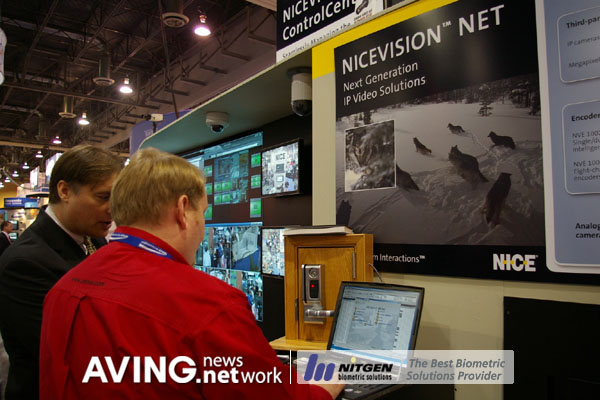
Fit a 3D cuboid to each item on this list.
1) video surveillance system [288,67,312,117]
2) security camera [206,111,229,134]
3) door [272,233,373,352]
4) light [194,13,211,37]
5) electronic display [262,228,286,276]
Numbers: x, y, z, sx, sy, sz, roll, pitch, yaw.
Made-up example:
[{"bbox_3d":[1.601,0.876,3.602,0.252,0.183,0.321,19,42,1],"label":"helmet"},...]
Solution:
[{"bbox_3d":[0.019,-0.570,2.411,0.165,0.233,0.165,0,-4,0],"label":"video surveillance system"},{"bbox_3d":[-0.601,-0.554,3.271,0.160,0.129,0.160,0,-4,0],"label":"security camera"},{"bbox_3d":[0.102,0.353,1.762,0.383,0.430,0.230,-2,-5,25],"label":"door"},{"bbox_3d":[-3.126,-5.687,14.500,0.500,0.520,0.500,0,-4,0],"label":"light"},{"bbox_3d":[-0.115,0.349,2.989,0.060,0.340,0.440,3,-6,-38],"label":"electronic display"}]

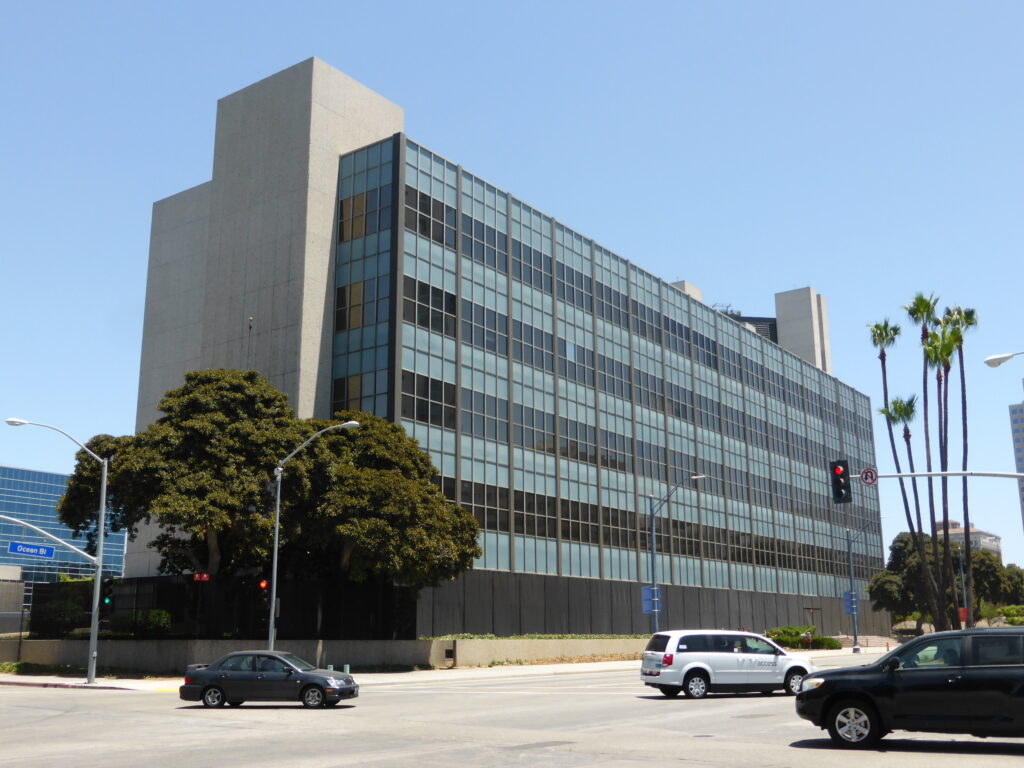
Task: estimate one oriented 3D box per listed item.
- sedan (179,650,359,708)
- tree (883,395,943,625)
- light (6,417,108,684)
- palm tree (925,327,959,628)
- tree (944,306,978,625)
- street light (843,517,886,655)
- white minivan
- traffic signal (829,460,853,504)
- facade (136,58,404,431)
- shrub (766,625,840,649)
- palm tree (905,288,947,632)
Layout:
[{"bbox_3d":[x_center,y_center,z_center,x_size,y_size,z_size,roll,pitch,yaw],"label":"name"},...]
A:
[{"bbox_3d":[-6.227,7.632,26.896,4.510,1.394,1.700,-2,-14,7],"label":"sedan"},{"bbox_3d":[37.120,12.114,95.904,4.150,22.880,3.600,-6,-15,20],"label":"tree"},{"bbox_3d":[-16.895,6.195,38.101,0.400,9.464,4.363,-10,-17,35],"label":"light"},{"bbox_3d":[40.474,8.739,95.309,3.570,29.120,3.500,-6,-15,22],"label":"palm tree"},{"bbox_3d":[42.434,7.788,95.777,4.190,31.170,3.500,-6,-15,23],"label":"tree"},{"bbox_3d":[28.111,15.812,81.385,3.550,10.365,0.500,-10,-17,35],"label":"street light"},{"bbox_3d":[6.066,7.817,28.970,5.120,1.750,2.000,4,-14,-16],"label":"white minivan"},{"bbox_3d":[10.444,3.130,32.900,0.600,1.320,0.400,-10,-17,35],"label":"traffic signal"},{"bbox_3d":[-14.218,-0.899,60.041,13.820,31.670,7.280,-10,-17,35],"label":"facade"},{"bbox_3d":[27.528,23.772,97.067,3.300,2.100,12.000,-10,-17,35],"label":"shrub"},{"bbox_3d":[39.367,7.105,96.181,3.670,32.720,3.500,-6,-15,22],"label":"palm tree"}]

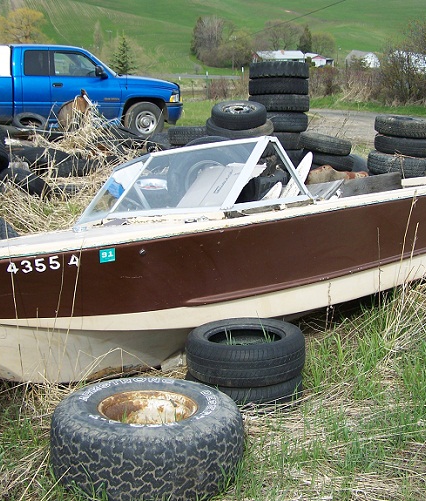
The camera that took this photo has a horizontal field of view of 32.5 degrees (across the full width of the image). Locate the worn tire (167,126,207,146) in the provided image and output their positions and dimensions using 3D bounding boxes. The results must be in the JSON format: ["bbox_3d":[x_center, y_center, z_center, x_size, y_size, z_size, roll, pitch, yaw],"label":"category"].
[{"bbox_3d":[-0.215,-1.430,9.000,0.680,0.220,0.680,0,12,0],"label":"worn tire"}]

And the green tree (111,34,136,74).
[{"bbox_3d":[-4.647,-9.969,38.000,1.500,2.600,1.500,0,12,0],"label":"green tree"}]

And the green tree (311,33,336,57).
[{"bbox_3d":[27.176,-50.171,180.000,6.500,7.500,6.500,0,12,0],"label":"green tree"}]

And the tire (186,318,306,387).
[{"bbox_3d":[0.173,0.516,3.780,0.620,0.190,0.620,0,11,0],"label":"tire"}]

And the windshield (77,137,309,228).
[{"bbox_3d":[-0.270,-0.448,4.959,1.070,0.450,1.620,-9,4,-41],"label":"windshield"}]

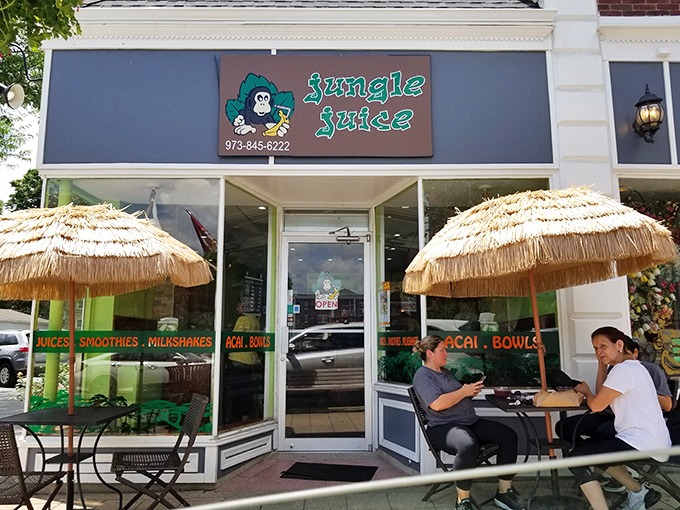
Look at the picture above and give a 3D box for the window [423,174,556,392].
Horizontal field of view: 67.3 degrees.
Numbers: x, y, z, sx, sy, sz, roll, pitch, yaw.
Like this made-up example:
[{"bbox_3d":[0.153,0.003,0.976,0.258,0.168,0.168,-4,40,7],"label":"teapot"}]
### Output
[{"bbox_3d":[1.297,0.224,4.471,1.140,1.820,0.080,0,-8,0],"label":"window"}]

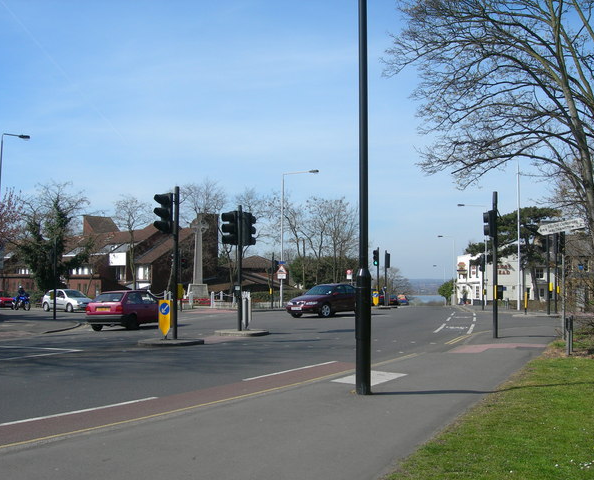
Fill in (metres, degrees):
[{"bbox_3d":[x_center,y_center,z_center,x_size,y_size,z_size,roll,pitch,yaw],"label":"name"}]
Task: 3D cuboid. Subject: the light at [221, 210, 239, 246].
[{"bbox_3d":[-2.101,-0.363,22.200,0.400,1.050,0.320,2,-4,-30],"label":"light"}]

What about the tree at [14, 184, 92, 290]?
[{"bbox_3d":[-19.754,0.162,57.000,6.200,10.000,6.200,0,-3,0],"label":"tree"}]

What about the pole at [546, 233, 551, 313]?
[{"bbox_3d":[12.056,1.575,33.709,0.120,4.000,0.120,0,-3,0],"label":"pole"}]

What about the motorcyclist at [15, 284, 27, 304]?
[{"bbox_3d":[-17.664,3.638,45.000,0.800,1.400,0.650,-2,-4,35],"label":"motorcyclist"}]

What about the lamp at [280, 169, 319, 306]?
[{"bbox_3d":[0.239,-0.108,50.800,2.650,9.850,0.350,0,-3,14],"label":"lamp"}]

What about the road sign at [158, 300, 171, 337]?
[{"bbox_3d":[-3.412,2.054,18.200,0.340,0.980,0.140,-2,-4,30],"label":"road sign"}]

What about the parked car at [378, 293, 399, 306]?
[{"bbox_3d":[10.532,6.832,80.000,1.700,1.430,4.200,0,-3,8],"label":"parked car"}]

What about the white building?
[{"bbox_3d":[28.600,5.199,96.360,10.200,7.200,13.000,0,-3,0],"label":"white building"}]

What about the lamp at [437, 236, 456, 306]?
[{"bbox_3d":[21.491,4.456,101.000,2.400,10.000,0.350,-1,-3,9],"label":"lamp"}]

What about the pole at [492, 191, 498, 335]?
[{"bbox_3d":[5.440,0.695,19.309,0.120,4.000,0.120,0,-3,0],"label":"pole"}]

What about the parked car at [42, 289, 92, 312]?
[{"bbox_3d":[-14.600,3.936,45.552,4.150,1.430,1.700,-2,-4,37],"label":"parked car"}]

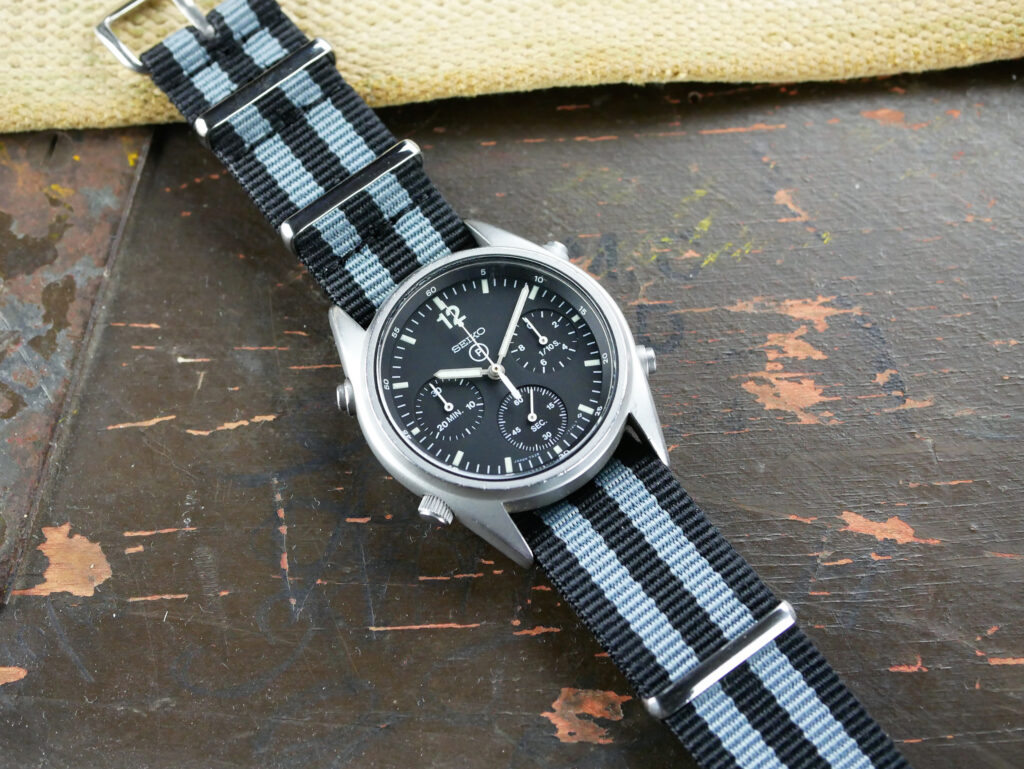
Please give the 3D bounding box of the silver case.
[{"bbox_3d":[-0.002,0.000,0.233,0.038,0.011,0.045,-36,73,-12],"label":"silver case"}]

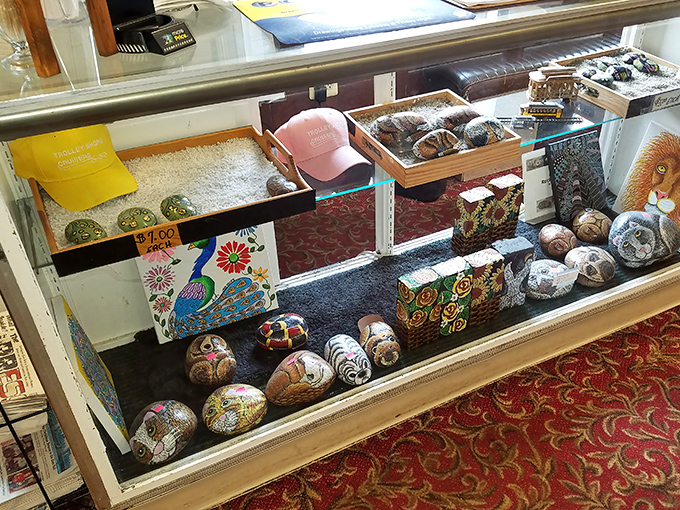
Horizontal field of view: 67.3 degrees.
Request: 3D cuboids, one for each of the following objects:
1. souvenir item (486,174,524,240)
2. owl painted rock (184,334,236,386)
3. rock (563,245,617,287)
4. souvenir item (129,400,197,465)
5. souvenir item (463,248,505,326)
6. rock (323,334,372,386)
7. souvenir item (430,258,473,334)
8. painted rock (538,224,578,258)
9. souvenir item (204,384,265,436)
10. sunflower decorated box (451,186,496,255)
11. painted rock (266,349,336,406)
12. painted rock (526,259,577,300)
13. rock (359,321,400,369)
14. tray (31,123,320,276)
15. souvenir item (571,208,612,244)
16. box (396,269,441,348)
[{"bbox_3d":[0.576,-0.157,1.807,0.101,0.205,0.059,-17,33,-22],"label":"souvenir item"},{"bbox_3d":[-0.321,0.262,1.272,0.119,0.105,0.155,-18,33,-24],"label":"owl painted rock"},{"bbox_3d":[0.762,0.035,1.562,0.150,0.110,0.148,-24,36,-31],"label":"rock"},{"bbox_3d":[-0.381,0.379,1.101,0.145,0.100,0.145,-19,33,-25],"label":"souvenir item"},{"bbox_3d":[0.393,0.091,1.427,0.095,0.193,0.058,-15,31,-19],"label":"souvenir item"},{"bbox_3d":[0.020,0.259,1.275,0.097,0.092,0.172,-15,31,-20],"label":"rock"},{"bbox_3d":[0.299,0.119,1.389,0.095,0.193,0.058,-15,31,-19],"label":"souvenir item"},{"bbox_3d":[0.735,-0.049,1.723,0.113,0.095,0.136,-16,33,-22],"label":"painted rock"},{"bbox_3d":[-0.233,0.344,1.142,0.142,0.090,0.120,-9,31,-10],"label":"souvenir item"},{"bbox_3d":[0.454,-0.109,1.742,0.101,0.204,0.059,-16,33,-22],"label":"sunflower decorated box"},{"bbox_3d":[-0.091,0.292,1.206,0.173,0.098,0.122,-25,37,-33],"label":"painted rock"},{"bbox_3d":[0.621,0.075,1.520,0.160,0.104,0.135,-14,31,-17],"label":"painted rock"},{"bbox_3d":[0.104,0.225,1.332,0.095,0.087,0.172,-14,31,-17],"label":"rock"},{"bbox_3d":[-0.347,-0.151,1.074,0.500,0.075,0.331,-18,43,-23],"label":"tray"},{"bbox_3d":[0.892,-0.100,1.795,0.128,0.108,0.168,-5,29,-2],"label":"souvenir item"},{"bbox_3d":[0.209,0.142,1.341,0.098,0.198,0.057,-16,33,-22],"label":"box"}]

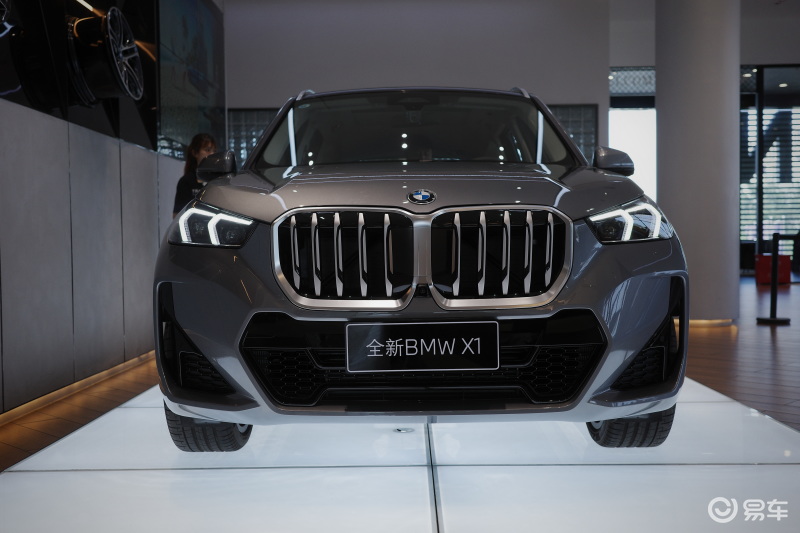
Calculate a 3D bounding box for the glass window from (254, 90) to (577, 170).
[{"bbox_3d":[0.070,-0.593,4.139,1.440,0.170,0.880,-1,36,0],"label":"glass window"}]

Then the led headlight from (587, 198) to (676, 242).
[{"bbox_3d":[0.749,-0.155,2.851,0.360,0.155,0.380,-1,2,0],"label":"led headlight"}]

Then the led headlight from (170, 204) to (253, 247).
[{"bbox_3d":[-0.621,-0.140,2.862,0.360,0.155,0.380,-1,2,0],"label":"led headlight"}]

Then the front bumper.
[{"bbox_3d":[0.066,0.155,2.745,1.790,0.610,0.520,-1,2,0],"label":"front bumper"}]

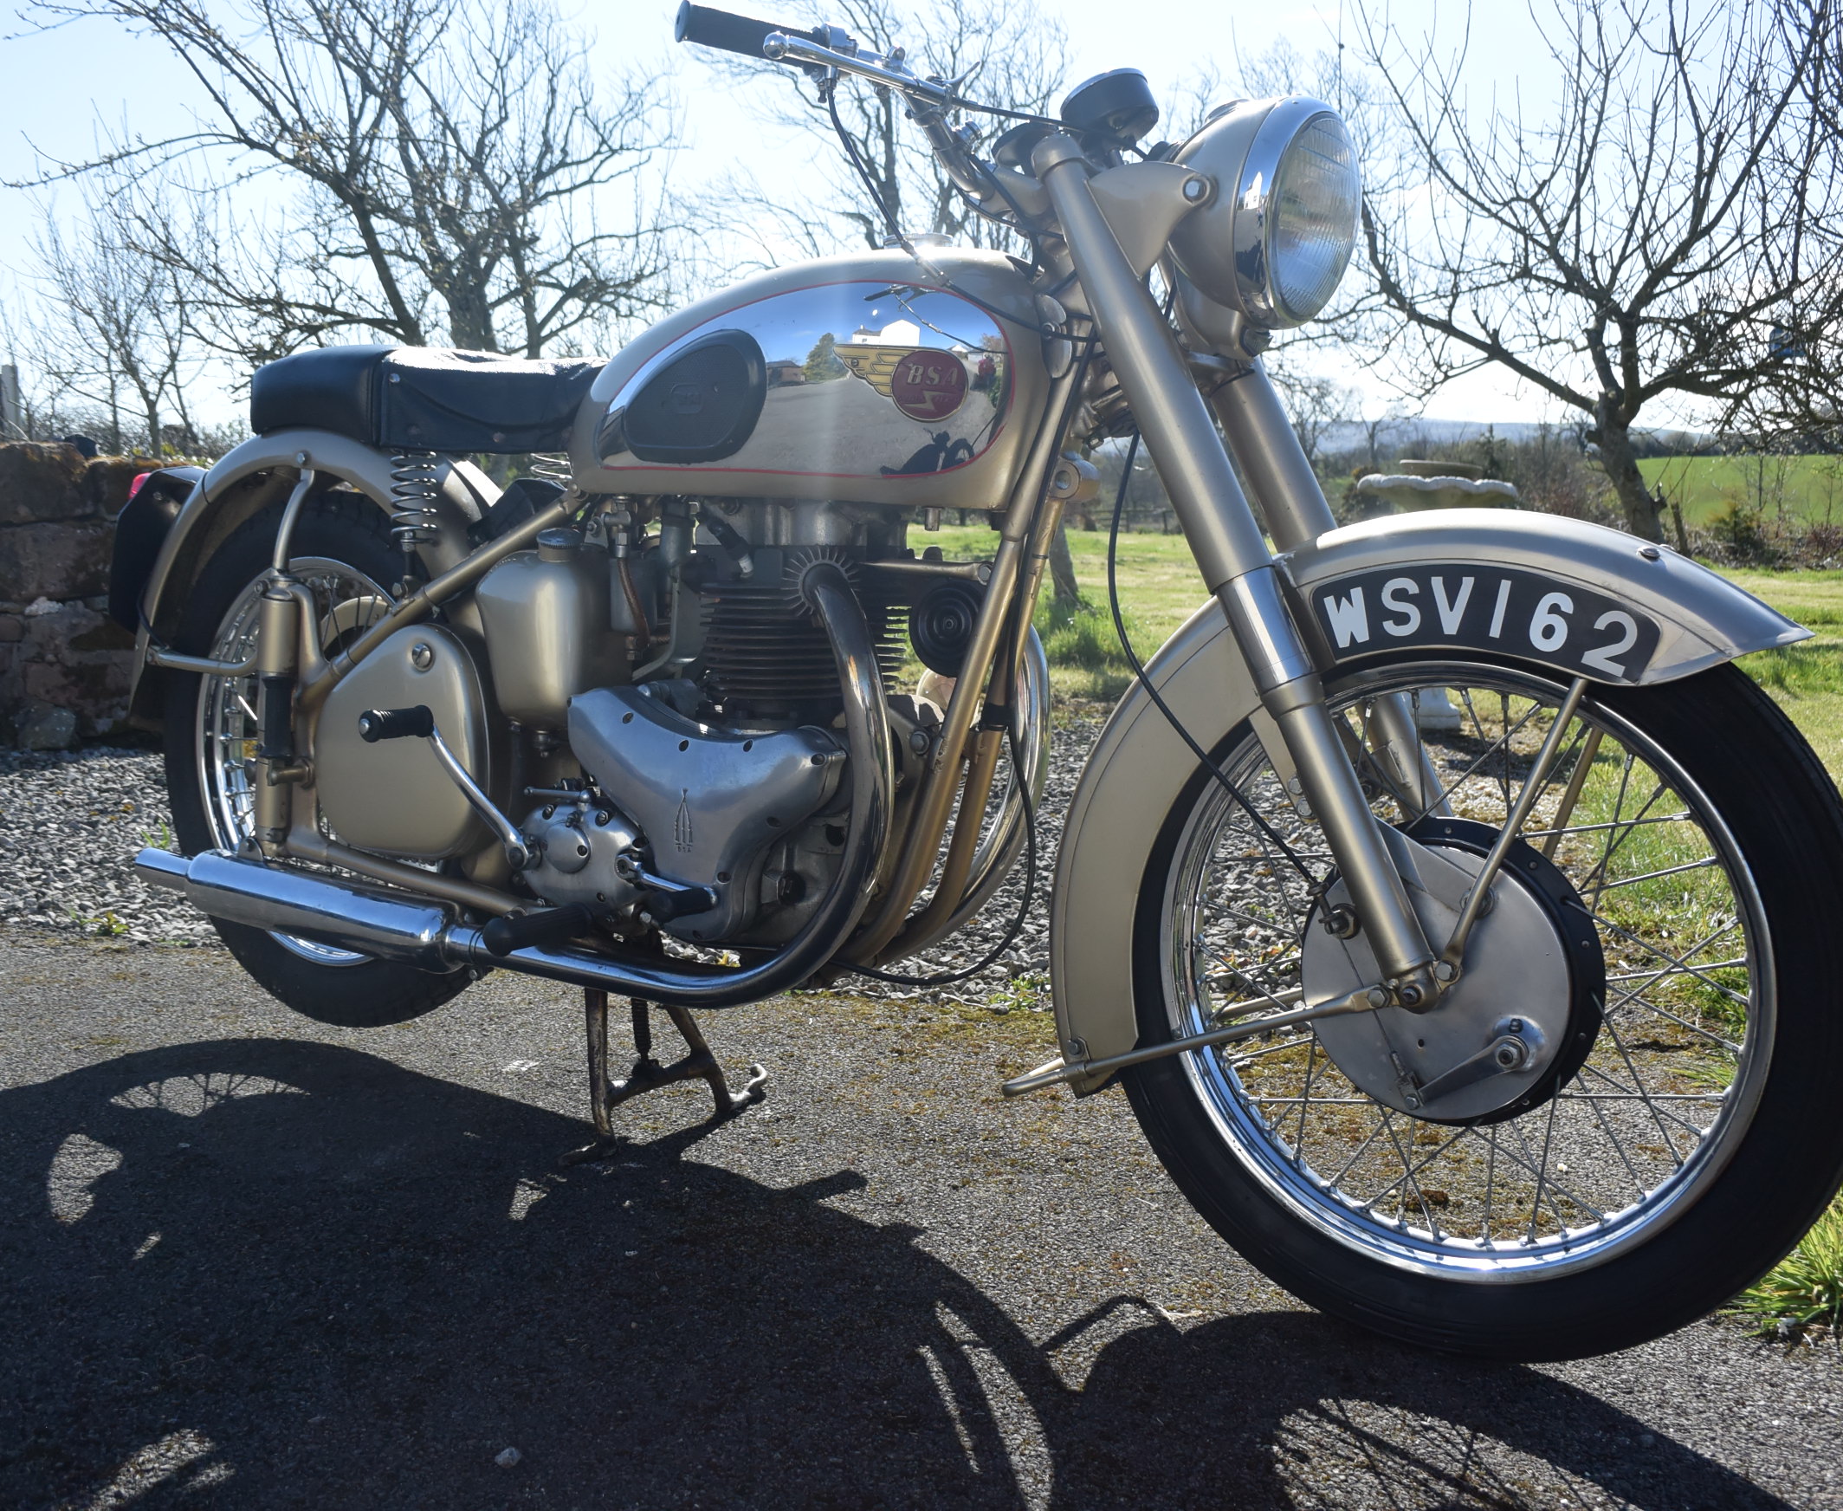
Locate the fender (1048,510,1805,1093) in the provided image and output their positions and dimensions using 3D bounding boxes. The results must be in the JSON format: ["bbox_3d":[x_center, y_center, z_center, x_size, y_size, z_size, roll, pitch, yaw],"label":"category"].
[{"bbox_3d":[0.393,0.070,1.431,0.615,0.542,0.140,6,8,34],"label":"fender"}]

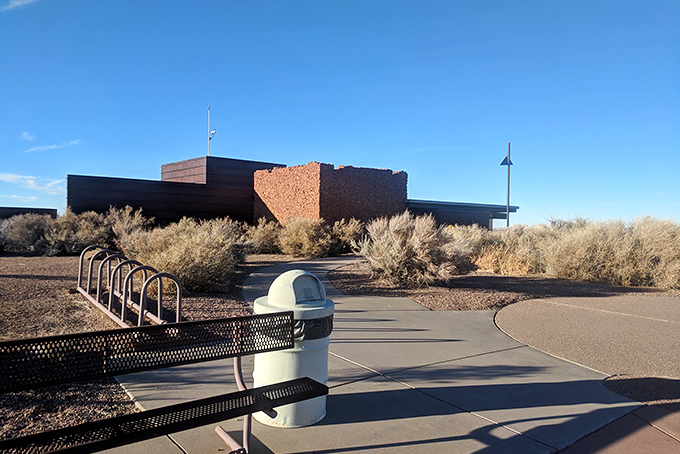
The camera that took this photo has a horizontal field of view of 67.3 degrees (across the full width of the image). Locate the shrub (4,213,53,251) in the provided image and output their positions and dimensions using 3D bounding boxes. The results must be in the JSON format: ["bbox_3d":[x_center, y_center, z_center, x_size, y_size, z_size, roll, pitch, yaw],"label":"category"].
[{"bbox_3d":[-9.105,0.185,14.927,1.266,1.217,1.400,1,0,-31],"label":"shrub"}]

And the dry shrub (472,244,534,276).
[{"bbox_3d":[4.984,0.956,15.569,1.750,0.906,1.500,1,0,18],"label":"dry shrub"}]

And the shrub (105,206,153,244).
[{"bbox_3d":[-6.986,0.079,16.869,1.425,1.512,1.400,1,0,-22],"label":"shrub"}]

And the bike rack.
[{"bbox_3d":[-3.340,0.852,7.846,0.548,0.790,3.661,2,3,-38],"label":"bike rack"}]

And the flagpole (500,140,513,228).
[{"bbox_3d":[10.791,-2.130,33.000,0.750,6.660,0.300,1,0,0],"label":"flagpole"}]

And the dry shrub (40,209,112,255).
[{"bbox_3d":[-8.037,0.129,15.607,1.933,1.390,1.600,1,0,-27],"label":"dry shrub"}]

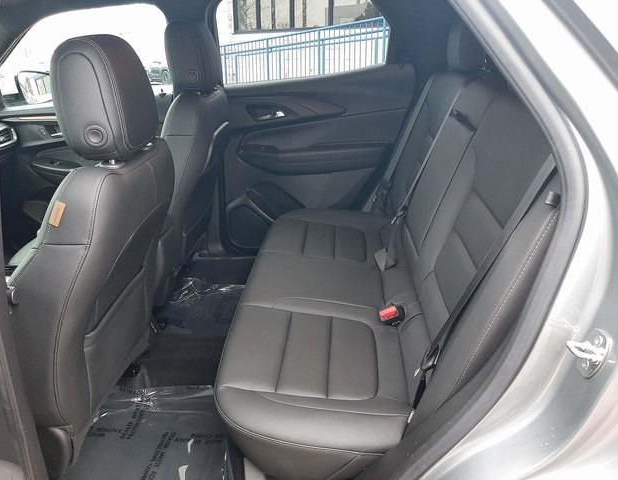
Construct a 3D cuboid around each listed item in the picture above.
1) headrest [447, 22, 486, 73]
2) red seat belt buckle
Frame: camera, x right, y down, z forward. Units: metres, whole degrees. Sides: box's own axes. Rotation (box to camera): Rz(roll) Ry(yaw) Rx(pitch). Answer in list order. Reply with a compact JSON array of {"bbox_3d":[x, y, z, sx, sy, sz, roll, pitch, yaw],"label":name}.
[{"bbox_3d":[0.521,-0.614,1.523,0.120,0.175,0.250,0,25,4],"label":"headrest"},{"bbox_3d":[0.234,0.206,1.349,0.065,0.040,0.045,0,25,4],"label":"red seat belt buckle"}]

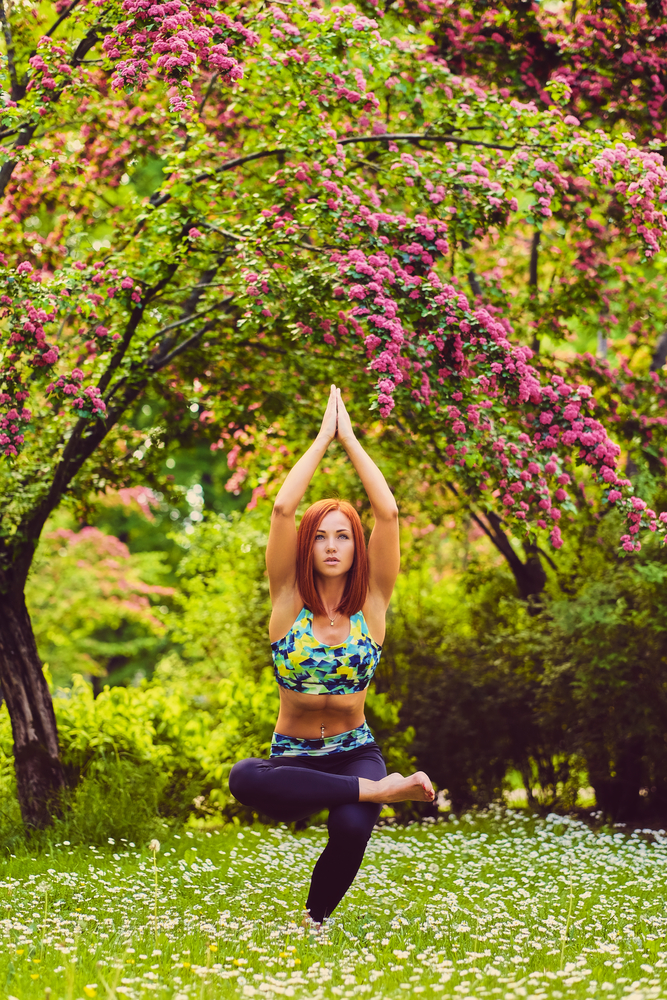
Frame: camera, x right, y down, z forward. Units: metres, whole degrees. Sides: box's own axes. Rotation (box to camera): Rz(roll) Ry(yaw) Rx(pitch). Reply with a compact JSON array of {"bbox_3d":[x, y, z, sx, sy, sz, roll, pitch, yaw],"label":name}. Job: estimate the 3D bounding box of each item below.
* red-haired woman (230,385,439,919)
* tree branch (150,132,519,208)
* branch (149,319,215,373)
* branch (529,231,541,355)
[{"bbox_3d":[-0.006,0.457,6.900,0.600,1.580,0.600,0,-1,0],"label":"red-haired woman"},{"bbox_3d":[0.004,-1.144,8.100,1.300,0.270,0.300,0,-1,9],"label":"tree branch"},{"bbox_3d":[-0.580,-0.589,8.900,0.267,0.206,0.120,0,-1,0],"label":"branch"},{"bbox_3d":[0.930,-0.960,10.800,0.056,0.574,0.060,0,-1,0],"label":"branch"}]

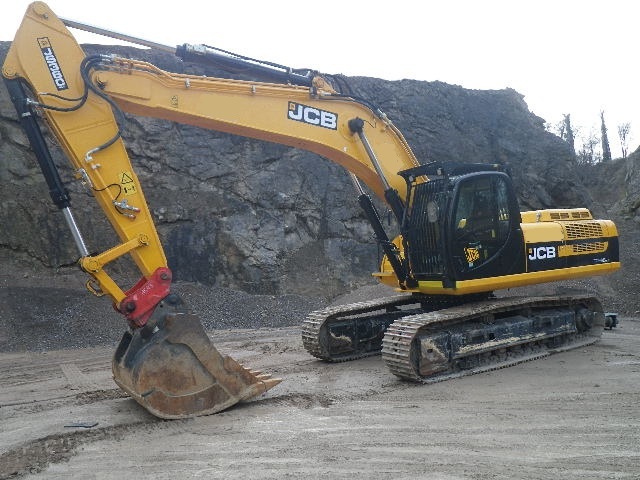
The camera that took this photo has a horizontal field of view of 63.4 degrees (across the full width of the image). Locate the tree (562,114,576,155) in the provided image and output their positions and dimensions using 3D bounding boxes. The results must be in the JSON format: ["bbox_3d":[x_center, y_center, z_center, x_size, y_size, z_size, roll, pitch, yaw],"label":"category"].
[{"bbox_3d":[34.700,-14.673,72.000,1.947,6.119,1.900,-4,-3,0],"label":"tree"}]

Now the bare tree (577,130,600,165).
[{"bbox_3d":[37.342,-12.865,72.000,3.338,4.965,3.000,-4,-3,0],"label":"bare tree"}]

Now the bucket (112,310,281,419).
[{"bbox_3d":[-1.884,1.668,7.737,2.000,1.480,1.520,-2,-3,-30],"label":"bucket"}]

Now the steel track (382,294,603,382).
[{"bbox_3d":[3.295,1.640,9.210,4.980,0.980,0.610,-2,-4,-31],"label":"steel track"}]

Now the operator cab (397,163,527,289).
[{"bbox_3d":[2.552,-0.223,9.368,1.850,1.950,1.060,-2,-3,-30],"label":"operator cab"}]

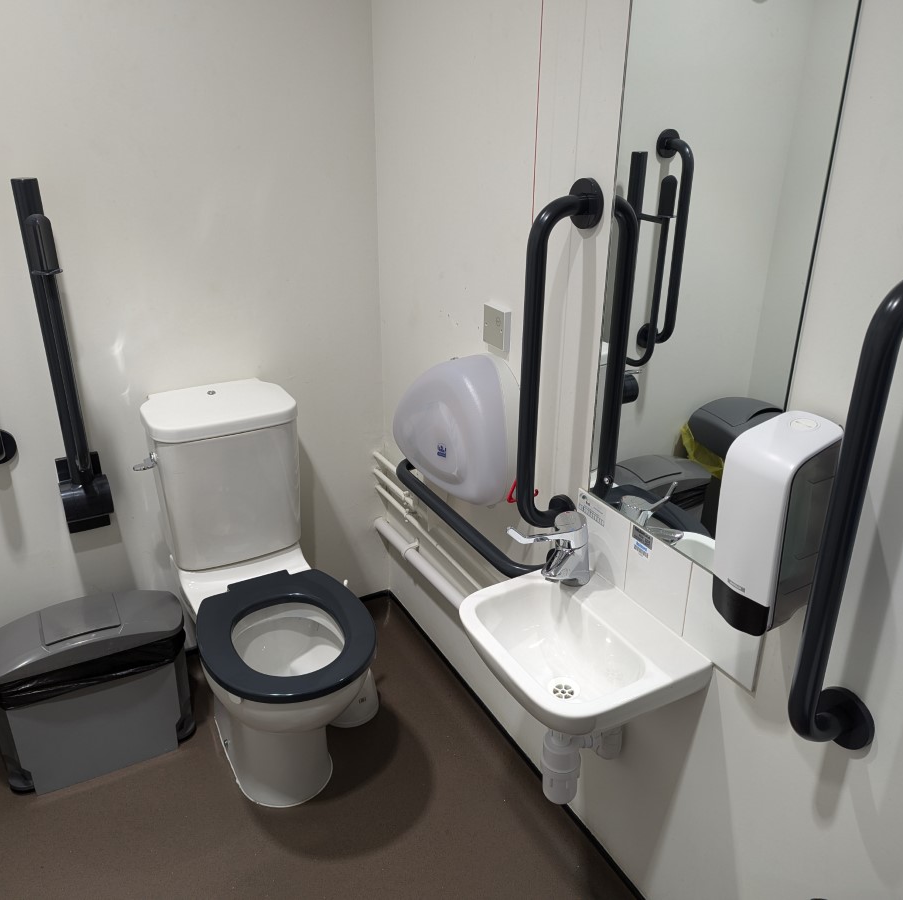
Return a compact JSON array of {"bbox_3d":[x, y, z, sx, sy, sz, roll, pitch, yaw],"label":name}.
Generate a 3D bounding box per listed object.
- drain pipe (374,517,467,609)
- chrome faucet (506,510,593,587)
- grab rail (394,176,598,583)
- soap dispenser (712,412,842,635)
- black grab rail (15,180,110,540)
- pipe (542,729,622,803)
[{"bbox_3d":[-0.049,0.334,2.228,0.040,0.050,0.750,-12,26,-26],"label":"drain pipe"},{"bbox_3d":[0.178,0.196,1.491,0.170,0.131,0.064,-12,26,-26],"label":"chrome faucet"},{"bbox_3d":[0.032,-0.193,1.780,0.116,0.795,0.720,-12,26,-26],"label":"grab rail"},{"bbox_3d":[0.427,0.097,1.089,0.112,0.282,0.103,-12,26,-26],"label":"soap dispenser"},{"bbox_3d":[-0.872,-0.160,1.868,0.111,0.863,0.215,-12,26,-26],"label":"black grab rail"},{"bbox_3d":[0.250,0.546,1.528,0.208,0.188,0.098,-12,26,-26],"label":"pipe"}]

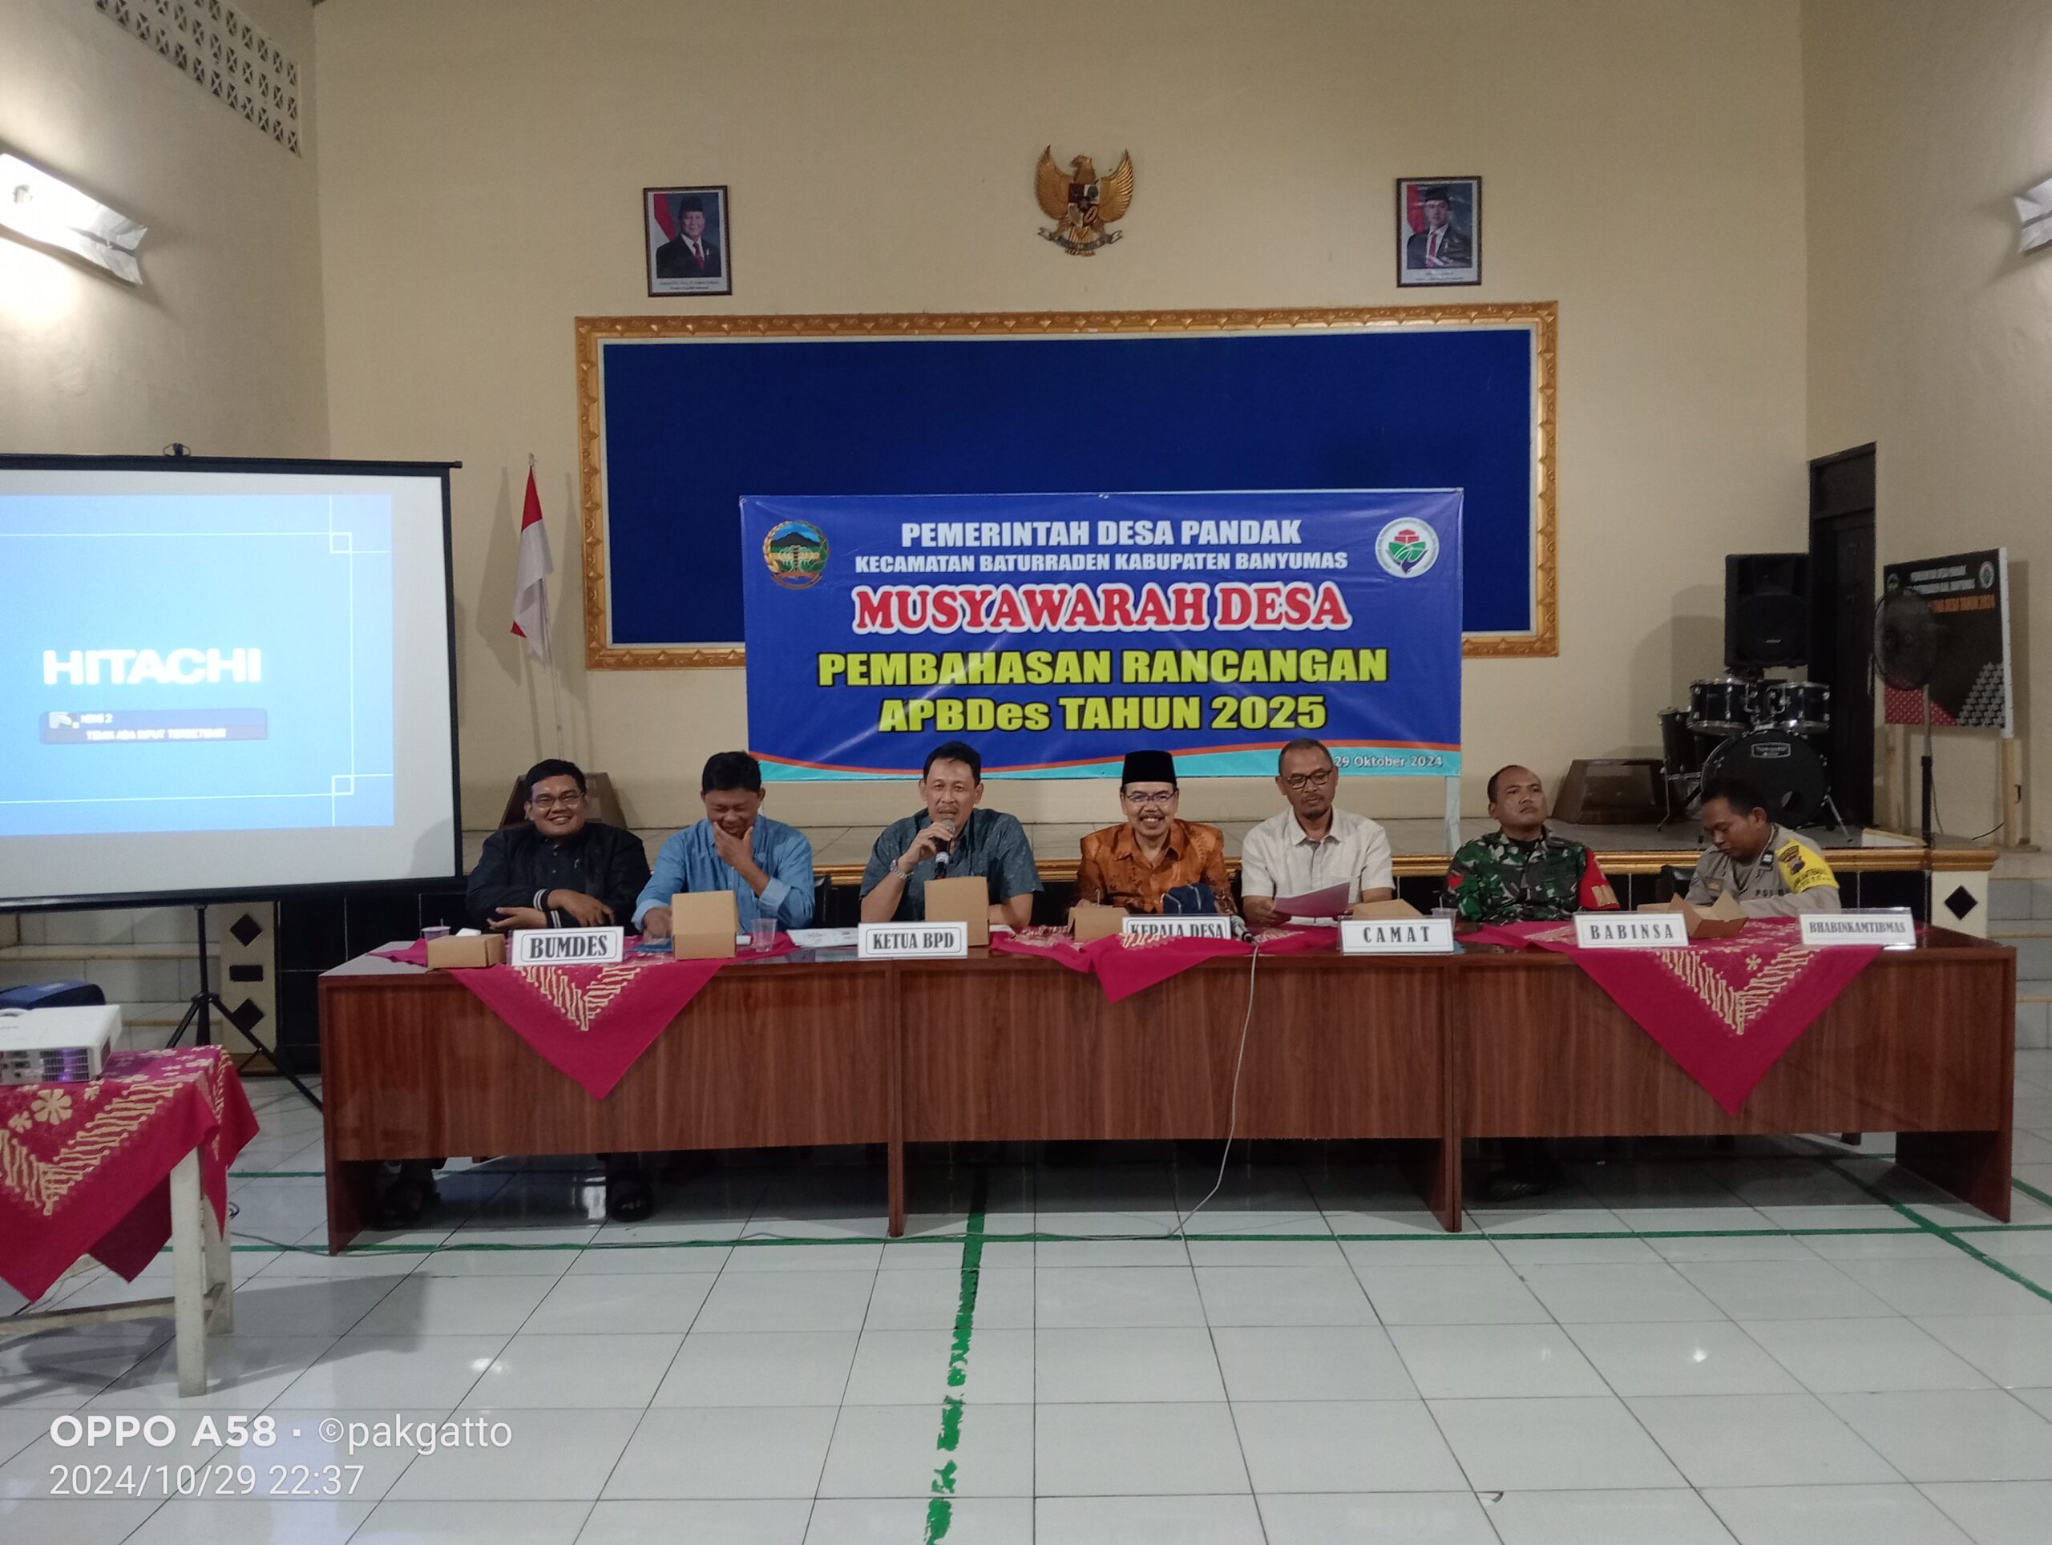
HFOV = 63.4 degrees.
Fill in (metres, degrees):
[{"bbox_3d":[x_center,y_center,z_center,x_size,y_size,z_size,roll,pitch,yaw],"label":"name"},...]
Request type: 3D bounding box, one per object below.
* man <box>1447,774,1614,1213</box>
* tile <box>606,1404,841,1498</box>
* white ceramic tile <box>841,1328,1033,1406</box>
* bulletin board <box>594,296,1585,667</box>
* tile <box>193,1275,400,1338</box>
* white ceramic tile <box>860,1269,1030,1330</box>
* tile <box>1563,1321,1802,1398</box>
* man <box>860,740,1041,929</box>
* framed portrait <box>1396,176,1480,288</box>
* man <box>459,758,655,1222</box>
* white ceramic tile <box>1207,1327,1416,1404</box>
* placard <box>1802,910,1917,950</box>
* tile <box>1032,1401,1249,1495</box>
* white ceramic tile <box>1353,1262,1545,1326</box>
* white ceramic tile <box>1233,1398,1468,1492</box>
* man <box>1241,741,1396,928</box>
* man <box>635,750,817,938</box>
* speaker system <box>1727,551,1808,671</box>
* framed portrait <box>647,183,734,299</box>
[{"bbox_3d":[1.574,0.592,5.054,0.560,1.220,0.800,-1,3,6],"label":"man"},{"bbox_3d":[-0.581,1.325,3.236,0.400,0.010,0.400,-1,3,1],"label":"tile"},{"bbox_3d":[-0.178,1.301,3.632,0.400,0.010,0.400,-1,3,1],"label":"white ceramic tile"},{"bbox_3d":[0.205,-1.380,8.043,4.729,1.697,0.060,-1,3,0],"label":"bulletin board"},{"bbox_3d":[-1.776,1.306,4.045,0.400,0.010,0.400,-1,3,0],"label":"tile"},{"bbox_3d":[-0.175,1.282,4.032,0.400,0.010,0.400,-1,3,1],"label":"white ceramic tile"},{"bbox_3d":[1.421,1.279,3.623,0.400,0.010,0.400,-1,3,0],"label":"tile"},{"bbox_3d":[-0.225,0.563,5.180,0.560,1.320,0.750,-1,3,4],"label":"man"},{"bbox_3d":[1.987,-2.596,7.984,0.407,0.517,0.030,-1,3,0],"label":"framed portrait"},{"bbox_3d":[-1.436,0.609,5.014,0.630,1.280,0.800,-1,3,0],"label":"man"},{"bbox_3d":[0.622,1.290,3.626,0.400,0.010,0.400,-1,3,1],"label":"white ceramic tile"},{"bbox_3d":[2.269,0.420,4.538,0.295,0.105,0.070,0,3,8],"label":"placard"},{"bbox_3d":[0.219,1.317,3.234,0.400,0.010,0.400,-1,3,0],"label":"tile"},{"bbox_3d":[1.024,1.267,4.027,0.400,0.010,0.400,-1,3,0],"label":"white ceramic tile"},{"bbox_3d":[0.619,1.310,3.231,0.400,0.010,0.400,-1,3,0],"label":"white ceramic tile"},{"bbox_3d":[0.897,0.557,5.055,0.503,1.308,0.780,-1,3,0],"label":"man"},{"bbox_3d":[-0.901,0.587,5.099,0.530,1.308,0.680,-1,3,0],"label":"man"},{"bbox_3d":[3.947,-0.866,8.850,0.410,0.600,0.360,0,3,14],"label":"speaker system"},{"bbox_3d":[-1.669,-2.626,8.239,0.416,0.527,0.030,-2,3,0],"label":"framed portrait"}]

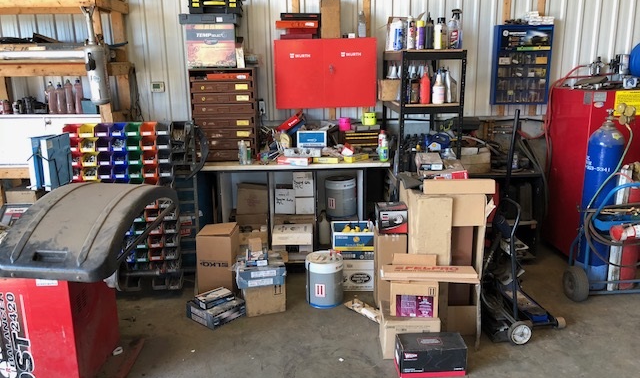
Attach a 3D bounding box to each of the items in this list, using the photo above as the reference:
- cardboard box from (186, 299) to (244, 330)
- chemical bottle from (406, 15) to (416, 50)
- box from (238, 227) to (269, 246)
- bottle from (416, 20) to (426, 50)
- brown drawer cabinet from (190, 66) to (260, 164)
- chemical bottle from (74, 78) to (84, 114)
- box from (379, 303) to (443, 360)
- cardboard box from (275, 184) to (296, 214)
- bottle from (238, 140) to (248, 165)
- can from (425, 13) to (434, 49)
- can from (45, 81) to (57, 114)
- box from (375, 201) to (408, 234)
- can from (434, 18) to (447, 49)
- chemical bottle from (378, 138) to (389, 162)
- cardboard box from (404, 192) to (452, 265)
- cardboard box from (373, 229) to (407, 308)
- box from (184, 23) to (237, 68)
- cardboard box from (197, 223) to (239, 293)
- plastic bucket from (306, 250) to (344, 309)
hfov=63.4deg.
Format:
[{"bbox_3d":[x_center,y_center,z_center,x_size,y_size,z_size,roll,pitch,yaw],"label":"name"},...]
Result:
[{"bbox_3d":[-0.741,0.865,3.717,0.306,0.113,0.287,10,18,40],"label":"cardboard box"},{"bbox_3d":[0.671,-1.141,3.785,0.066,0.239,0.066,-1,13,0],"label":"chemical bottle"},{"bbox_3d":[-0.588,0.403,4.691,0.270,0.140,0.250,-1,14,-1],"label":"box"},{"bbox_3d":[0.748,-1.141,3.843,0.066,0.208,0.066,-1,14,1],"label":"bottle"},{"bbox_3d":[-0.782,-0.634,4.369,0.513,0.747,0.380,-1,13,-2],"label":"brown drawer cabinet"},{"bbox_3d":[-1.929,-0.743,4.150,0.066,0.275,0.066,-1,14,-1],"label":"chemical bottle"},{"bbox_3d":[0.557,0.886,3.253,0.329,0.240,0.286,-1,13,1],"label":"box"},{"bbox_3d":[-0.300,0.091,4.496,0.175,0.215,0.180,-1,14,1],"label":"cardboard box"},{"bbox_3d":[-0.615,-0.294,4.165,0.063,0.205,0.063,-1,14,1],"label":"bottle"},{"bbox_3d":[0.840,-1.204,3.952,0.067,0.273,0.067,-1,13,0],"label":"can"},{"bbox_3d":[-2.396,-0.812,4.608,0.070,0.283,0.070,-1,13,0],"label":"can"},{"bbox_3d":[0.527,0.213,3.786,0.210,0.172,0.224,-1,13,1],"label":"box"},{"bbox_3d":[0.882,-1.135,3.788,0.075,0.225,0.075,-1,13,0],"label":"can"},{"bbox_3d":[0.519,-0.306,4.167,0.065,0.163,0.065,-1,14,0],"label":"chemical bottle"},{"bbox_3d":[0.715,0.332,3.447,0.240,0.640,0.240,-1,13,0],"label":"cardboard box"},{"bbox_3d":[0.511,0.568,3.720,0.195,0.565,0.200,-2,14,-3],"label":"cardboard box"},{"bbox_3d":[-0.914,-1.212,4.420,0.405,0.340,0.310,-3,14,-7],"label":"box"},{"bbox_3d":[-0.792,0.577,4.131,0.269,0.517,0.280,-1,14,-2],"label":"cardboard box"},{"bbox_3d":[0.029,0.684,3.905,0.287,0.348,0.287,-1,13,0],"label":"plastic bucket"}]

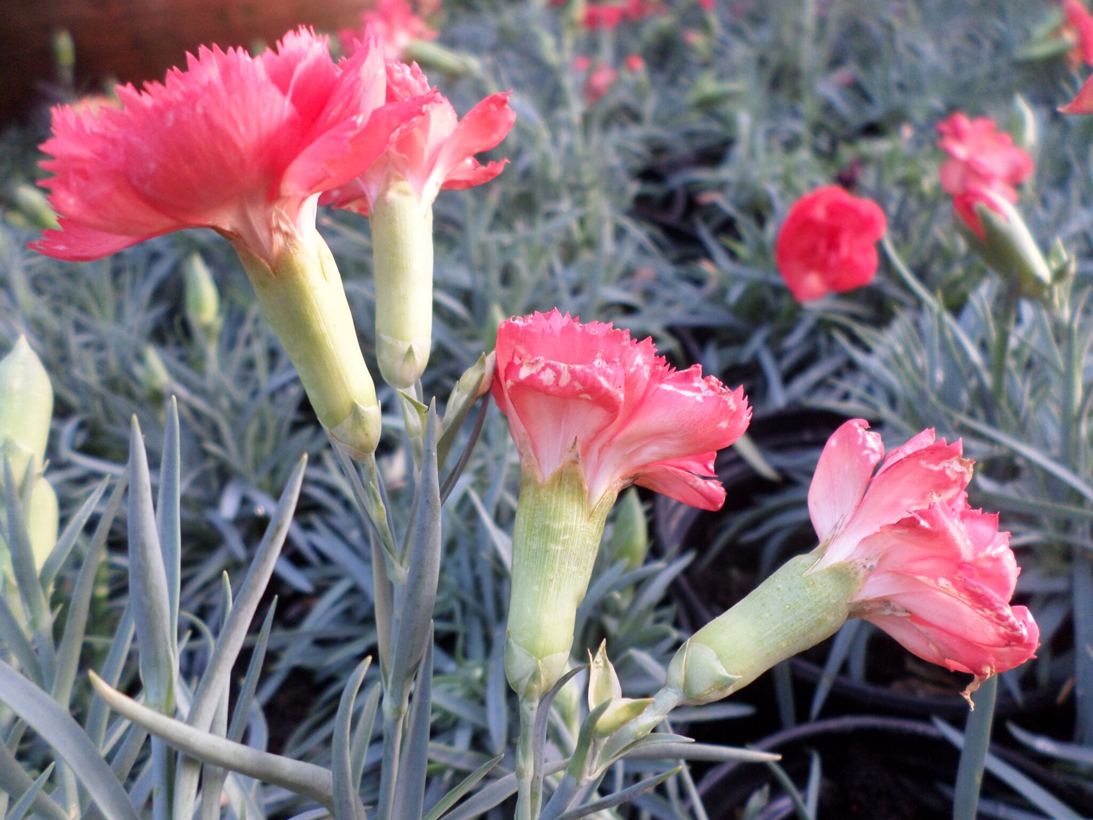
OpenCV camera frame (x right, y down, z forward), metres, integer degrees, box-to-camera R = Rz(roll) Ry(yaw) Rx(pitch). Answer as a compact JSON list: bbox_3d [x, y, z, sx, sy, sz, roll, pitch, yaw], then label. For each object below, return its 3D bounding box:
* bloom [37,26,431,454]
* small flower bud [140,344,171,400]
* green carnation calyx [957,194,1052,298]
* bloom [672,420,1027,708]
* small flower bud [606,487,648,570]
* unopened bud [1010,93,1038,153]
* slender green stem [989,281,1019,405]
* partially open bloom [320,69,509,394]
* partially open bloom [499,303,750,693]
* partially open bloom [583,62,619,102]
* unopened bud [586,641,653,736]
[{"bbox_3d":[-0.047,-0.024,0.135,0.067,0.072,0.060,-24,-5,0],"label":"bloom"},{"bbox_3d":[-0.154,-0.015,0.310,0.011,0.022,0.011,-12,18,0],"label":"small flower bud"},{"bbox_3d":[0.136,-0.048,0.235,0.015,0.034,0.015,-39,12,0],"label":"green carnation calyx"},{"bbox_3d":[0.048,0.030,0.132,0.060,0.045,0.042,-29,0,0],"label":"bloom"},{"bbox_3d":[0.021,0.030,0.200,0.010,0.021,0.010,3,12,0],"label":"small flower bud"},{"bbox_3d":[0.181,-0.109,0.300,0.009,0.023,0.009,-3,15,0],"label":"unopened bud"},{"bbox_3d":[0.139,-0.020,0.240,0.005,0.038,0.005,6,12,0],"label":"slender green stem"},{"bbox_3d":[-0.025,-0.036,0.153,0.038,0.062,0.037,2,3,0],"label":"partially open bloom"},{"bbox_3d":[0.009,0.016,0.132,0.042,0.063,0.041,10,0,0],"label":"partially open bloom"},{"bbox_3d":[0.045,-0.270,0.650,0.031,0.032,0.031,0,25,0],"label":"partially open bloom"},{"bbox_3d":[0.012,0.047,0.132,0.011,0.015,0.009,6,9,0],"label":"unopened bud"}]

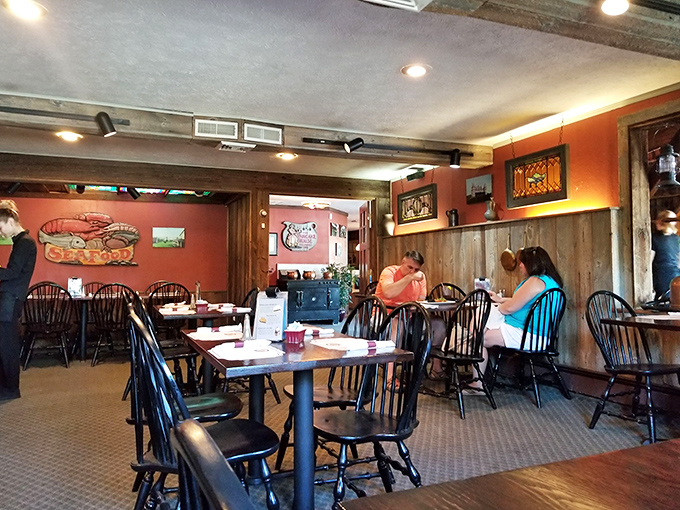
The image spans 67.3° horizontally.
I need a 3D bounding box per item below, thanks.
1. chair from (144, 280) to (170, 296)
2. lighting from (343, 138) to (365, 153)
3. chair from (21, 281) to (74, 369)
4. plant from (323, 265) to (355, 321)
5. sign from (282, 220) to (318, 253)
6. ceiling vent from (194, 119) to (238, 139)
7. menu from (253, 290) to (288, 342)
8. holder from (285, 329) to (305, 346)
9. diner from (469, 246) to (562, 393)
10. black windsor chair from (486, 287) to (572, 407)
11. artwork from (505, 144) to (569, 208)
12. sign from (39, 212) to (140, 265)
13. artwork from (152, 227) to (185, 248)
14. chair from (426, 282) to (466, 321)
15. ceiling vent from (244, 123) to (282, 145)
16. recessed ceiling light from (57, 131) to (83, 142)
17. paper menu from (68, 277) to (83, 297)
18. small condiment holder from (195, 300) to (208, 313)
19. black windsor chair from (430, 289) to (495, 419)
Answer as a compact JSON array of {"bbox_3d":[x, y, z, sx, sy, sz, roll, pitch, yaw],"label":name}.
[{"bbox_3d":[-2.408,0.845,6.990,0.460,0.940,0.530,0,-2,-24],"label":"chair"},{"bbox_3d":[0.126,-1.019,4.754,0.165,0.090,0.090,-30,9,-19],"label":"lighting"},{"bbox_3d":[-3.392,0.802,5.960,0.460,0.940,0.530,0,-2,-24],"label":"chair"},{"bbox_3d":[-0.030,0.748,10.200,0.620,1.200,0.580,0,-2,0],"label":"plant"},{"bbox_3d":[-0.827,-0.382,10.623,0.770,0.631,0.050,0,-2,-24],"label":"sign"},{"bbox_3d":[-1.061,-1.081,4.407,0.365,0.147,0.030,0,-2,-23],"label":"ceiling vent"},{"bbox_3d":[-0.343,0.294,2.548,0.155,0.260,0.075,-1,-2,20],"label":"menu"},{"bbox_3d":[-0.207,0.373,2.355,0.080,0.066,0.078,-1,-2,16],"label":"holder"},{"bbox_3d":[1.510,0.572,4.400,0.540,1.290,0.710,1,-2,-38],"label":"diner"},{"bbox_3d":[1.622,0.750,4.404,0.465,0.944,0.530,1,-2,-33],"label":"black windsor chair"},{"bbox_3d":[1.897,-0.739,4.964,0.050,0.495,0.800,0,-2,-23],"label":"artwork"},{"bbox_3d":[-3.449,-0.220,7.091,1.266,0.742,0.060,0,-2,-24],"label":"sign"},{"bbox_3d":[-2.666,-0.268,7.986,0.475,0.310,0.030,0,-2,-23],"label":"artwork"},{"bbox_3d":[1.180,0.773,5.139,0.465,0.944,0.530,0,-2,-8],"label":"chair"},{"bbox_3d":[-0.668,-1.063,4.491,0.344,0.143,0.025,0,-2,-24],"label":"ceiling vent"},{"bbox_3d":[-2.664,-1.159,5.038,0.220,0.040,0.220,0,-2,-23],"label":"recessed ceiling light"},{"bbox_3d":[-3.410,0.419,6.585,0.185,0.265,0.070,0,-2,-20],"label":"paper menu"},{"bbox_3d":[-1.113,0.424,4.120,0.080,0.066,0.078,0,-2,-19],"label":"small condiment holder"},{"bbox_3d":[0.898,0.730,4.032,0.460,0.925,0.530,0,-2,-34],"label":"black windsor chair"}]

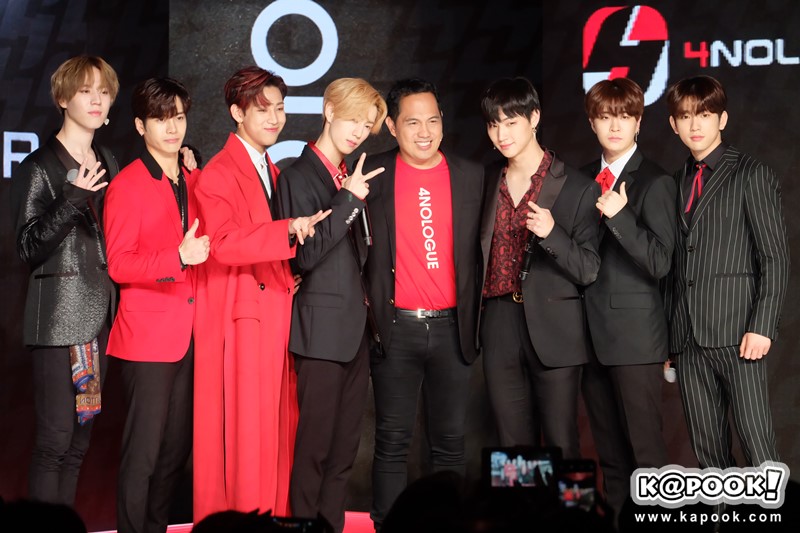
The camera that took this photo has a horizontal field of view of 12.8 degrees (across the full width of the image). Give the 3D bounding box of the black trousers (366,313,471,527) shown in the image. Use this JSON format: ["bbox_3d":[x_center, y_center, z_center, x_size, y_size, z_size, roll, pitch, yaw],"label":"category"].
[{"bbox_3d":[0.071,0.564,12.450,0.380,0.840,0.260,0,2,-3],"label":"black trousers"}]

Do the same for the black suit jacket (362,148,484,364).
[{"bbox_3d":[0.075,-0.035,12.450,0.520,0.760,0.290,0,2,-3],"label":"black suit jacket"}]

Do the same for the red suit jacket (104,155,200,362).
[{"bbox_3d":[-0.831,-0.031,12.200,0.470,0.730,0.330,-2,3,-40],"label":"red suit jacket"}]

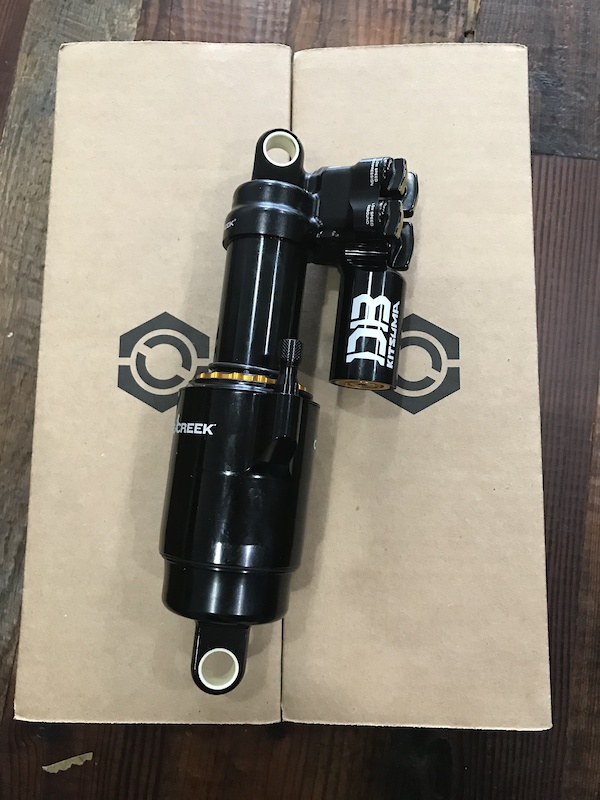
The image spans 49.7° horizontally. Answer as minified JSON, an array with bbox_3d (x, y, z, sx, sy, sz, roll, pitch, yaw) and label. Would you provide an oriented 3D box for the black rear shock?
[{"bbox_3d":[-0.001,0.002,0.279,0.099,0.059,0.240,8,82,-10],"label":"black rear shock"}]

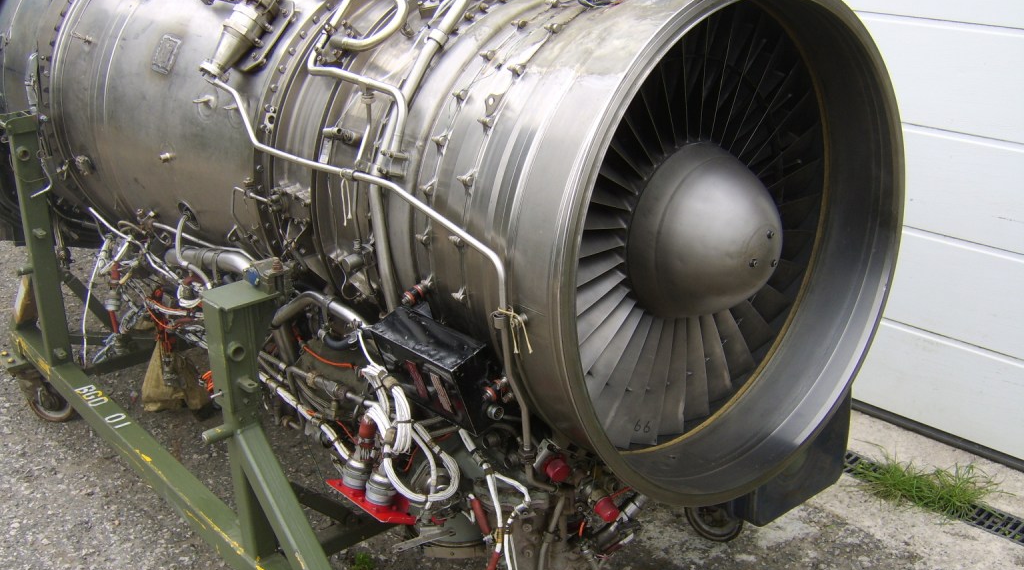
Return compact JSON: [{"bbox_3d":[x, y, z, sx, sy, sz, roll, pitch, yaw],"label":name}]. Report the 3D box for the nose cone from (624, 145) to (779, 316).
[{"bbox_3d":[0.255,-0.050,1.084,0.220,0.220,0.116,-10,21,-36],"label":"nose cone"}]

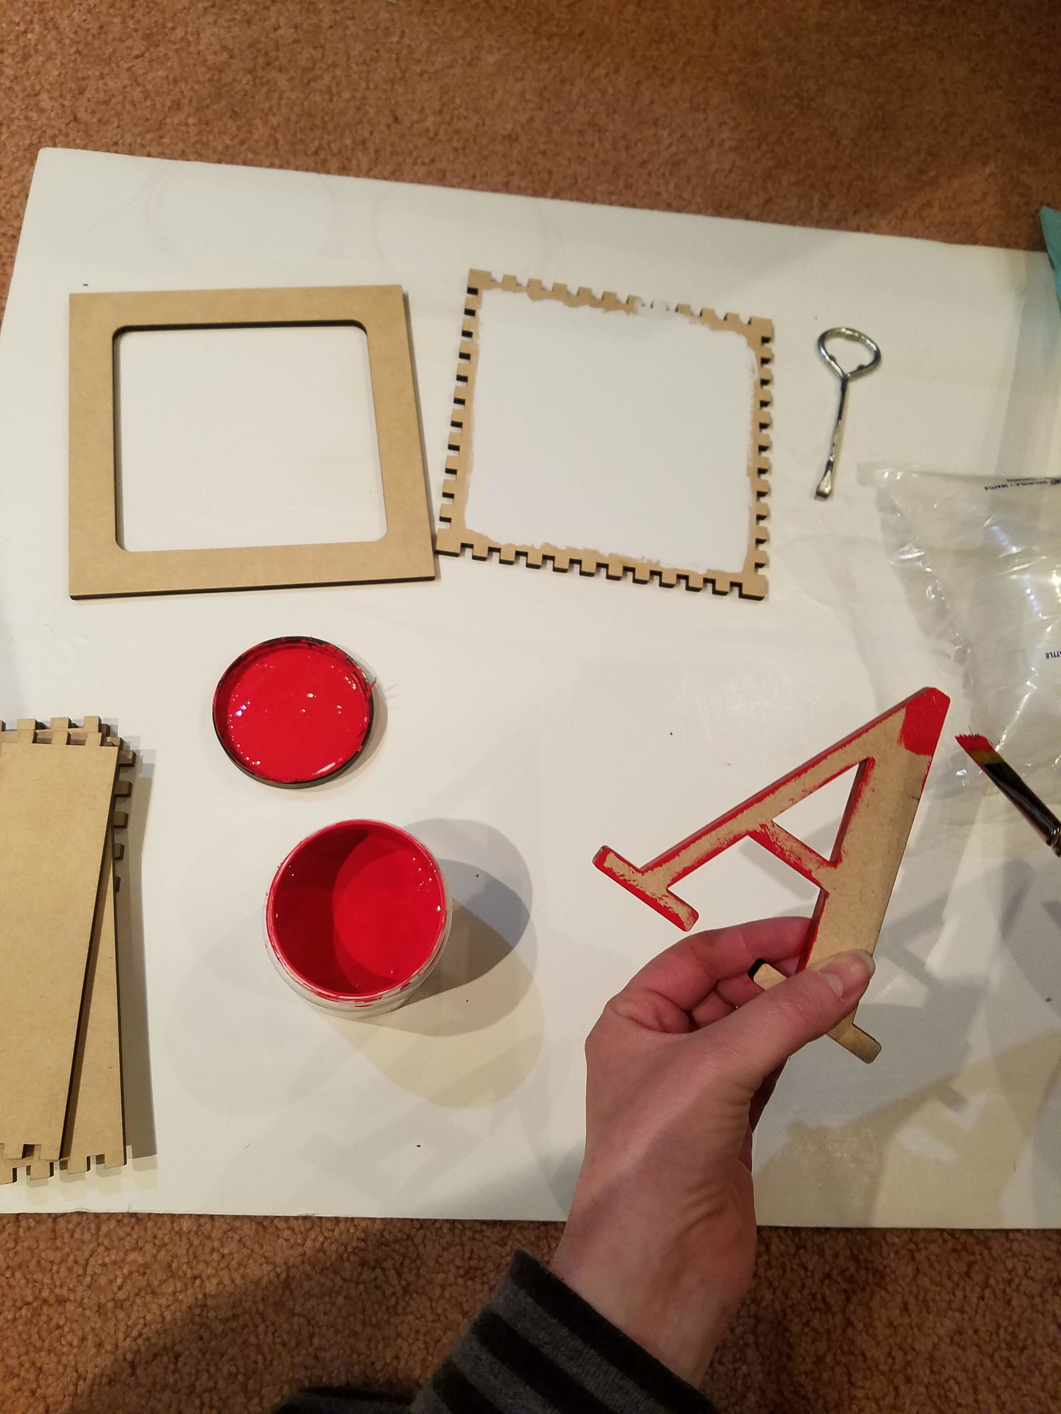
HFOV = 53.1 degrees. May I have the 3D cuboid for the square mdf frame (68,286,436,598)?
[{"bbox_3d":[-0.137,-0.133,0.518,0.165,0.006,0.165,-5,73,-9],"label":"square mdf frame"}]

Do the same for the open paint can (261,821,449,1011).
[{"bbox_3d":[-0.068,0.085,0.422,0.070,0.075,0.070,-5,73,-9],"label":"open paint can"}]

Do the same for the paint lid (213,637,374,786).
[{"bbox_3d":[-0.106,0.002,0.477,0.070,0.011,0.070,2,72,-7],"label":"paint lid"}]

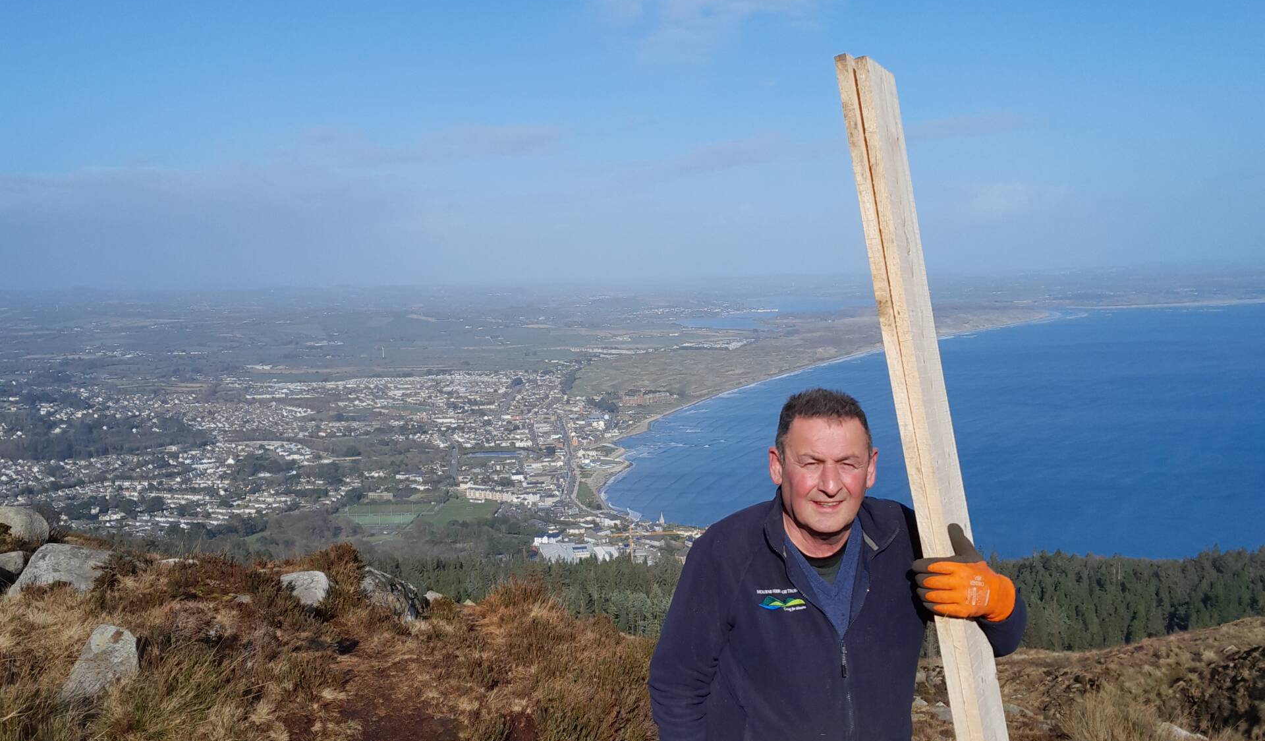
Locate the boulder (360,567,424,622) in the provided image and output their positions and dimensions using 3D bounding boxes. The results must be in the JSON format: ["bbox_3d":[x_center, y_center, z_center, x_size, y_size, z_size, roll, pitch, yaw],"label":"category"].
[{"bbox_3d":[-1.326,1.232,6.985,0.370,0.270,0.310,-2,4,-11],"label":"boulder"}]

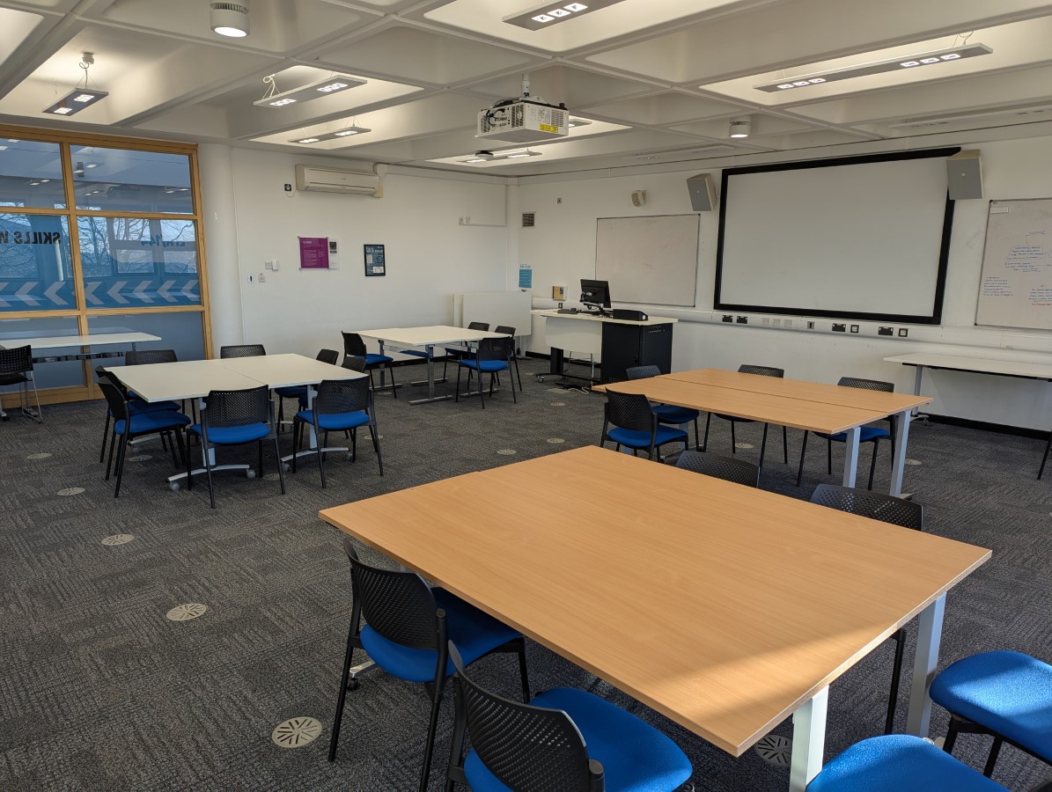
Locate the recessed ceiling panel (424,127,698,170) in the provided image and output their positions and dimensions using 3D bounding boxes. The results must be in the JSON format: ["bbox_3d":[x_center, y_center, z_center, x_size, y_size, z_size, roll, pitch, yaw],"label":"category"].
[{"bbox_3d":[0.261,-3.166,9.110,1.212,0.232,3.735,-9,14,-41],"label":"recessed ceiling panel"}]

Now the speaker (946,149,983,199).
[{"bbox_3d":[4.318,-2.149,7.120,0.220,0.420,0.300,-39,31,-29],"label":"speaker"}]

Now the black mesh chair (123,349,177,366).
[{"bbox_3d":[-3.257,0.005,6.550,0.530,0.790,0.560,-9,14,-41],"label":"black mesh chair"}]

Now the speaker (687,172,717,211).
[{"bbox_3d":[2.263,-2.572,9.234,0.220,0.420,0.300,-33,28,-29],"label":"speaker"}]

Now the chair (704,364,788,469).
[{"bbox_3d":[1.814,0.174,6.000,0.530,0.790,0.530,-10,15,-44],"label":"chair"}]

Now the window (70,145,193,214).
[{"bbox_3d":[-4.500,-2.483,8.432,1.248,0.681,0.050,-9,14,-41],"label":"window"}]

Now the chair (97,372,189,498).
[{"bbox_3d":[-2.763,0.249,5.295,0.560,0.790,0.530,-7,13,-36],"label":"chair"}]

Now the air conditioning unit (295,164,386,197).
[{"bbox_3d":[-2.549,-2.938,10.030,1.150,0.330,0.240,-9,15,-42],"label":"air conditioning unit"}]

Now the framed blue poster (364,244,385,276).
[{"bbox_3d":[-2.182,-1.952,10.559,0.332,0.442,0.025,-9,14,-41],"label":"framed blue poster"}]

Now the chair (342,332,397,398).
[{"bbox_3d":[-1.891,-0.377,8.716,0.530,0.790,0.530,-9,14,-41],"label":"chair"}]

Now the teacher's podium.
[{"bbox_3d":[0.965,-0.591,9.606,0.800,0.930,1.950,-9,15,-42],"label":"teacher's podium"}]

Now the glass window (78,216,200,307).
[{"bbox_3d":[-4.505,-1.575,8.611,1.270,1.029,0.050,-9,14,-41],"label":"glass window"}]

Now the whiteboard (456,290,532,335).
[{"bbox_3d":[-0.443,-1.272,11.531,1.428,0.714,0.060,-9,14,-41],"label":"whiteboard"}]

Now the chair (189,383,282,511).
[{"bbox_3d":[-2.038,0.295,5.099,0.530,0.790,0.560,-9,14,-41],"label":"chair"}]

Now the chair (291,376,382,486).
[{"bbox_3d":[-1.435,0.215,5.556,0.530,0.790,0.560,-9,14,-41],"label":"chair"}]

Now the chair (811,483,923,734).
[{"bbox_3d":[1.181,0.793,2.711,0.530,0.790,0.530,10,14,41],"label":"chair"}]

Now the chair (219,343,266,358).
[{"bbox_3d":[-2.593,-0.070,6.985,0.530,0.790,0.560,-9,14,-41],"label":"chair"}]

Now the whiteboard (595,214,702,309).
[{"bbox_3d":[1.654,-1.912,10.323,0.030,1.200,1.800,-9,15,-42],"label":"whiteboard"}]

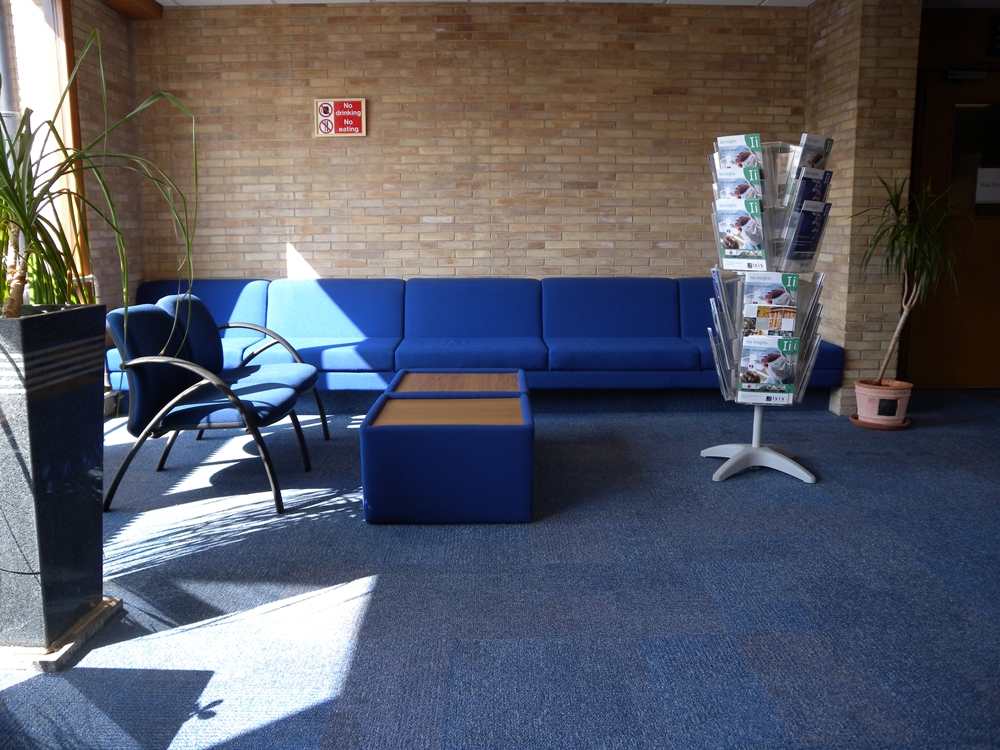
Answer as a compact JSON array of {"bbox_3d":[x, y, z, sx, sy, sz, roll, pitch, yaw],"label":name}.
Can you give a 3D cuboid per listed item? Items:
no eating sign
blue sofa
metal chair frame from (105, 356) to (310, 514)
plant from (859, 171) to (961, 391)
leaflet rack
[{"bbox_3d":[-0.981,-1.581,4.979,0.312,0.231,0.030,0,10,0],"label":"no eating sign"},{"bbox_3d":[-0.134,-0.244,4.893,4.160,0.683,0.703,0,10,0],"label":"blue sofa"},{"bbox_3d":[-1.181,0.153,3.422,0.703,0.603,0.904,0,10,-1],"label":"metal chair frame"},{"bbox_3d":[2.231,-0.495,4.462,0.553,1.176,0.533,0,10,0],"label":"plant"},{"bbox_3d":[1.154,-0.302,3.517,0.533,1.457,0.533,3,10,15],"label":"leaflet rack"}]

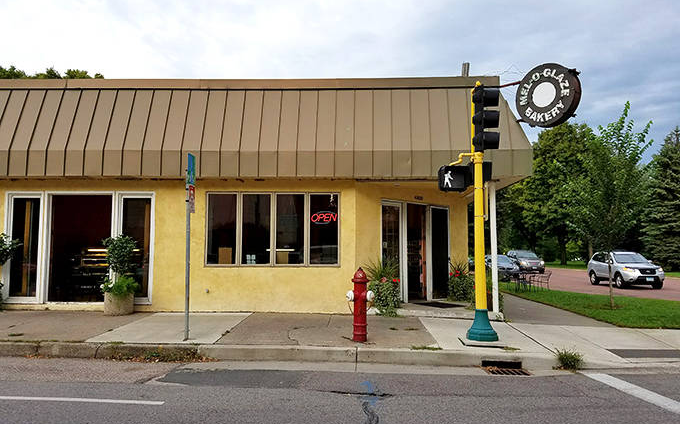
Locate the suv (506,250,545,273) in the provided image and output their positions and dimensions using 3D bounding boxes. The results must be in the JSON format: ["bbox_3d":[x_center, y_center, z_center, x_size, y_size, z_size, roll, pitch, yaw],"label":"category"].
[{"bbox_3d":[14.266,3.834,39.124,1.980,1.820,5.000,0,-4,8],"label":"suv"}]

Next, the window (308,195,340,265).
[{"bbox_3d":[-0.362,0.377,11.388,0.701,1.619,0.100,0,-5,1],"label":"window"}]

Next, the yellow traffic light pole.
[{"bbox_3d":[2.328,-0.063,8.430,0.520,4.277,0.500,0,-4,6],"label":"yellow traffic light pole"}]

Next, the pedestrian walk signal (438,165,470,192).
[{"bbox_3d":[1.922,-0.567,8.650,0.470,0.430,0.220,0,-5,1],"label":"pedestrian walk signal"}]

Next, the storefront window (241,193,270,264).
[{"bbox_3d":[-1.887,0.377,11.407,0.713,1.622,0.100,0,-5,1],"label":"storefront window"}]

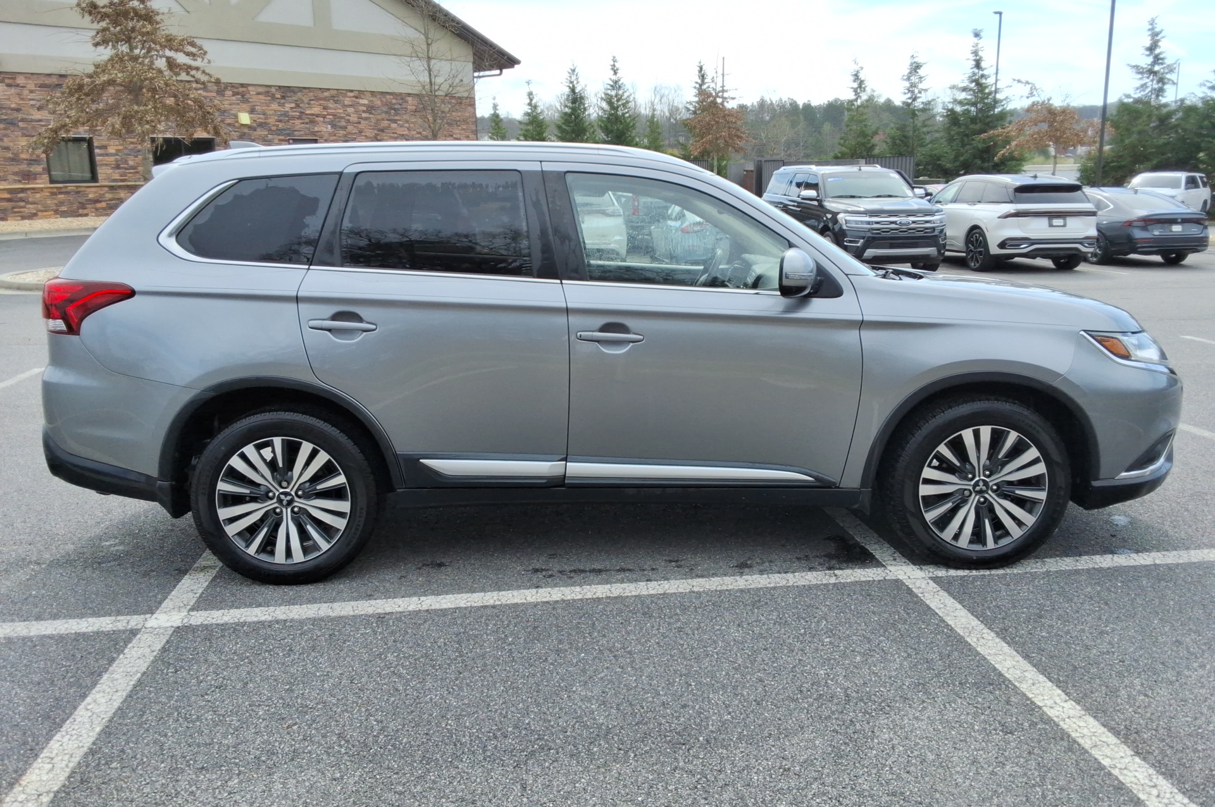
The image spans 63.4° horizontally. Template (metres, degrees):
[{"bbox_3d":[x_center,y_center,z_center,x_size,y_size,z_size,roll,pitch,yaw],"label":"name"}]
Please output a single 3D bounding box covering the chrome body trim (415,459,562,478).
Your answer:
[{"bbox_3d":[-0.431,0.243,3.714,0.552,0.073,0.030,-1,12,-1],"label":"chrome body trim"}]

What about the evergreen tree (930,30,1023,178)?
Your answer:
[{"bbox_3d":[13.763,-10.310,36.721,4.000,6.910,4.000,-1,12,0],"label":"evergreen tree"}]

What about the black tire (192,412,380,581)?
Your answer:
[{"bbox_3d":[-1.230,0.350,3.838,0.700,0.690,0.230,-1,12,0],"label":"black tire"}]

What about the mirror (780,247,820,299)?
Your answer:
[{"bbox_3d":[0.678,-0.465,3.500,0.130,0.185,0.230,-1,12,0],"label":"mirror"}]

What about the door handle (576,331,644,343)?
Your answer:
[{"bbox_3d":[0.010,-0.244,3.580,0.250,0.040,0.050,1,12,-1],"label":"door handle"}]

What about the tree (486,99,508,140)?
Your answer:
[{"bbox_3d":[-5.489,-12.011,48.557,1.900,5.885,1.900,-1,12,0],"label":"tree"}]

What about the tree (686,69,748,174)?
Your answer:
[{"bbox_3d":[3.817,-9.064,34.675,2.300,5.290,2.300,0,12,6],"label":"tree"}]

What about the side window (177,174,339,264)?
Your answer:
[{"bbox_3d":[-1.274,-0.672,3.611,0.575,0.340,0.060,0,-4,3],"label":"side window"}]

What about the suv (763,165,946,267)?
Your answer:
[{"bbox_3d":[4.560,-3.620,18.980,2.080,1.930,5.330,-3,12,-8],"label":"suv"}]

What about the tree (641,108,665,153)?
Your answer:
[{"bbox_3d":[2.105,-10.877,44.732,1.700,4.963,1.700,-1,12,0],"label":"tree"}]

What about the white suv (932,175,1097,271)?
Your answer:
[{"bbox_3d":[7.512,-3.563,19.232,1.980,1.720,4.880,-2,12,-6],"label":"white suv"}]

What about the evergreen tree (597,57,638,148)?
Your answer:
[{"bbox_3d":[0.512,-14.522,54.424,3.100,9.024,3.100,-1,12,0],"label":"evergreen tree"}]

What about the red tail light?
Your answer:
[{"bbox_3d":[-1.947,-0.374,3.706,0.430,0.215,0.260,-1,12,0],"label":"red tail light"}]

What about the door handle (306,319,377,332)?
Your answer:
[{"bbox_3d":[-0.973,-0.291,3.632,0.256,0.045,0.050,-1,12,-1],"label":"door handle"}]

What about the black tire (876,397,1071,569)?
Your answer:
[{"bbox_3d":[1.435,0.301,3.861,0.700,0.690,0.230,-2,12,-3],"label":"black tire"}]

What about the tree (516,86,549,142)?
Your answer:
[{"bbox_3d":[-4.367,-14.648,57.823,2.900,8.035,2.900,-1,12,0],"label":"tree"}]

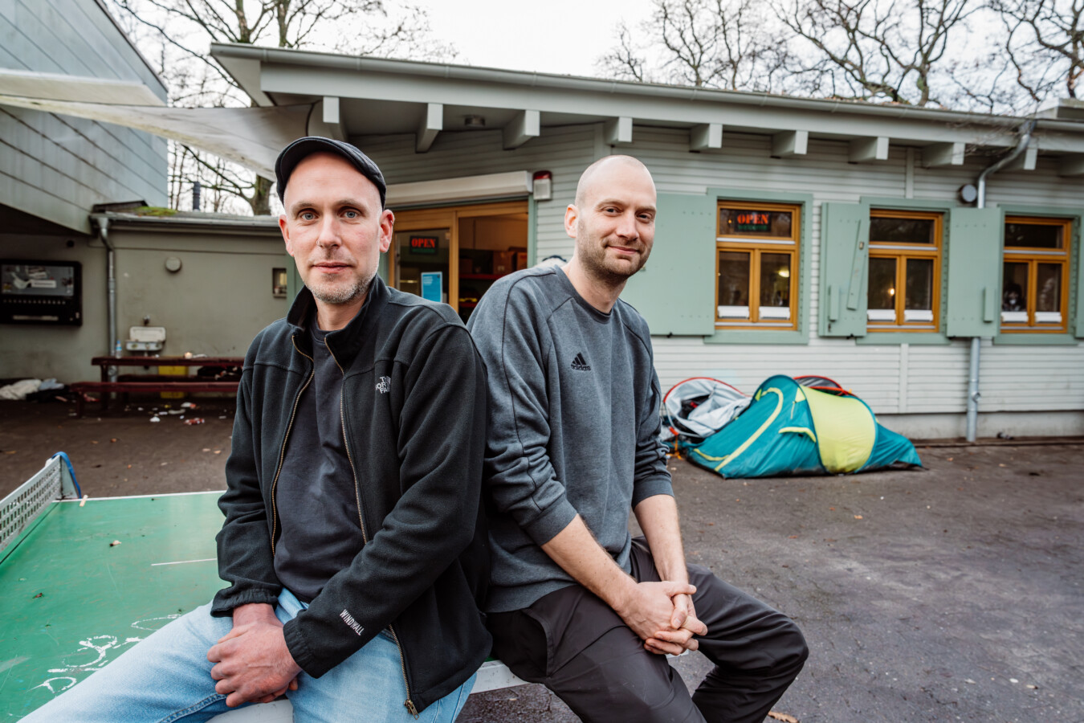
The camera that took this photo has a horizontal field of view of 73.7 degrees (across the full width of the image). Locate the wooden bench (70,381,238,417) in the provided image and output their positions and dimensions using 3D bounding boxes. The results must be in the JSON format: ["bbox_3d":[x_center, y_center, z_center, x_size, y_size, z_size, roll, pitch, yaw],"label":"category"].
[{"bbox_3d":[-5.286,0.547,10.411,2.550,0.445,0.400,0,3,-12],"label":"wooden bench"}]

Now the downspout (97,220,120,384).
[{"bbox_3d":[-7.451,-0.908,12.377,0.220,3.130,0.360,0,3,-17],"label":"downspout"}]

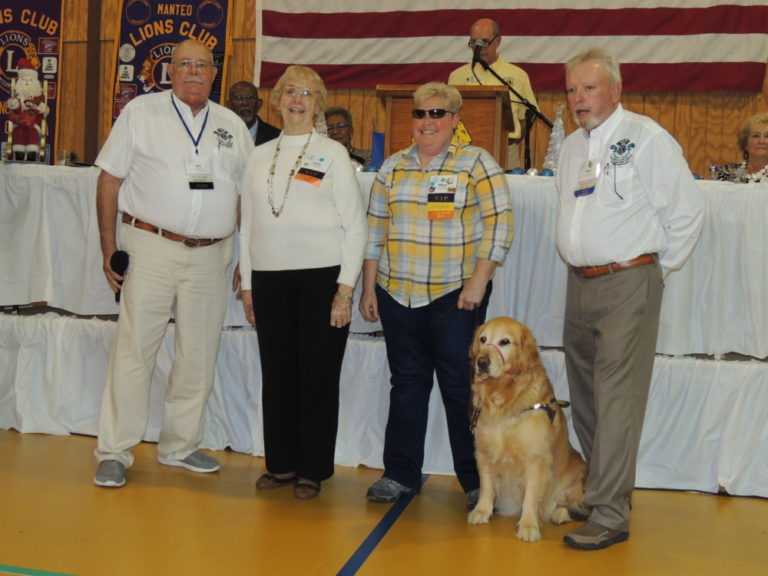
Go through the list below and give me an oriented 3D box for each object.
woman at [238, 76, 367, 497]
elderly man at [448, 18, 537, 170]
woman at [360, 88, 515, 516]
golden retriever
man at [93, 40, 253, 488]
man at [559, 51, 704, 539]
[{"bbox_3d":[-0.334,-0.036,3.835,0.490,1.670,0.360,3,4,10],"label":"woman"},{"bbox_3d":[0.625,-0.716,5.600,0.550,1.740,0.450,3,4,12],"label":"elderly man"},{"bbox_3d":[0.216,0.012,3.777,0.580,1.620,0.400,3,4,17],"label":"woman"},{"bbox_3d":[0.570,0.488,3.505,0.360,0.730,0.620,5,5,42],"label":"golden retriever"},{"bbox_3d":[-0.903,-0.116,3.976,0.630,1.770,0.460,1,4,-24],"label":"man"},{"bbox_3d":[0.848,0.019,3.388,0.540,1.700,0.480,5,5,42],"label":"man"}]

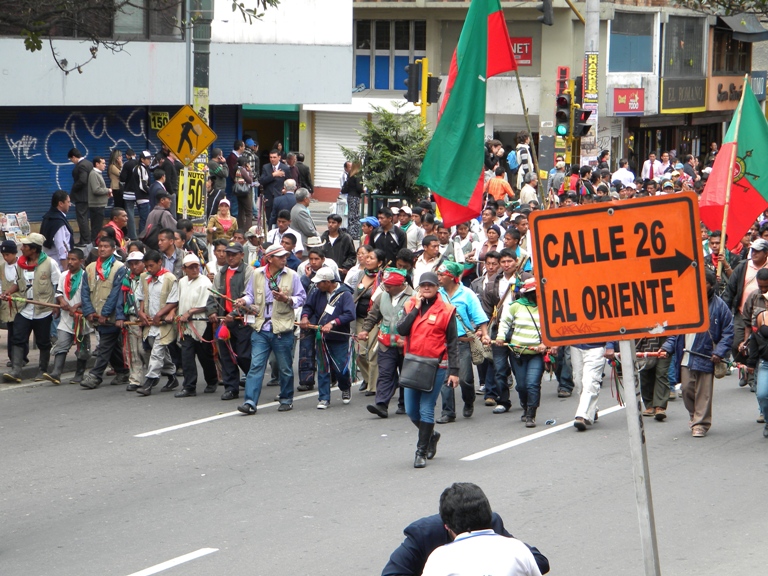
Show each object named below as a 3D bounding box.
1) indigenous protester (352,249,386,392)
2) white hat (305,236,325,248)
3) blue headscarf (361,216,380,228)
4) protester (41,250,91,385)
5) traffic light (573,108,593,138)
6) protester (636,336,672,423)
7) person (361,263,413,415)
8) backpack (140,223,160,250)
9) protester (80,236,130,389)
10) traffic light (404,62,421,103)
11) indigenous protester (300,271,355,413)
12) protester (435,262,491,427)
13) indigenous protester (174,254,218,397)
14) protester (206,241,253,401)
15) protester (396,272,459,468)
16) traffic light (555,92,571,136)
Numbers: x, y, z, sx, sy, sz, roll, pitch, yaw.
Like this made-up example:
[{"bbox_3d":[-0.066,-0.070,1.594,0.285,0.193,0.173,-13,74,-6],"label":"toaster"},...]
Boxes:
[{"bbox_3d":[-0.128,0.368,25.792,0.480,1.605,0.420,4,7,33],"label":"indigenous protester"},{"bbox_3d":[-0.797,-0.529,27.100,0.240,0.120,0.280,3,6,27],"label":"white hat"},{"bbox_3d":[-0.180,-0.865,31.000,0.270,0.140,0.180,9,2,-25],"label":"blue headscarf"},{"bbox_3d":[-3.566,0.321,26.250,0.520,1.522,0.520,3,6,25],"label":"protester"},{"bbox_3d":[3.664,-3.042,43.000,0.290,0.520,0.250,4,7,30],"label":"traffic light"},{"bbox_3d":[2.755,0.541,23.525,0.500,1.630,0.450,3,6,18],"label":"protester"},{"bbox_3d":[0.046,0.558,24.193,0.600,1.548,0.550,3,6,25],"label":"person"},{"bbox_3d":[-3.286,-0.715,33.000,0.200,0.420,0.300,-5,8,-45],"label":"backpack"},{"bbox_3d":[-3.110,0.265,26.024,0.540,1.686,0.520,3,6,22],"label":"protester"},{"bbox_3d":[0.555,-4.136,47.000,0.280,0.780,0.260,5,7,38],"label":"traffic light"},{"bbox_3d":[-0.588,0.515,24.250,0.540,1.468,0.480,4,6,27],"label":"indigenous protester"},{"bbox_3d":[0.787,0.546,23.350,0.550,1.635,0.520,5,7,37],"label":"protester"},{"bbox_3d":[-2.049,0.402,25.509,0.500,1.543,0.450,4,6,27],"label":"indigenous protester"},{"bbox_3d":[-1.657,0.350,25.237,0.540,1.712,0.450,3,6,25],"label":"protester"},{"bbox_3d":[0.376,0.714,20.150,0.520,1.690,0.500,3,6,25],"label":"protester"},{"bbox_3d":[3.256,-3.165,42.550,0.270,0.800,0.300,2,5,14],"label":"traffic light"}]

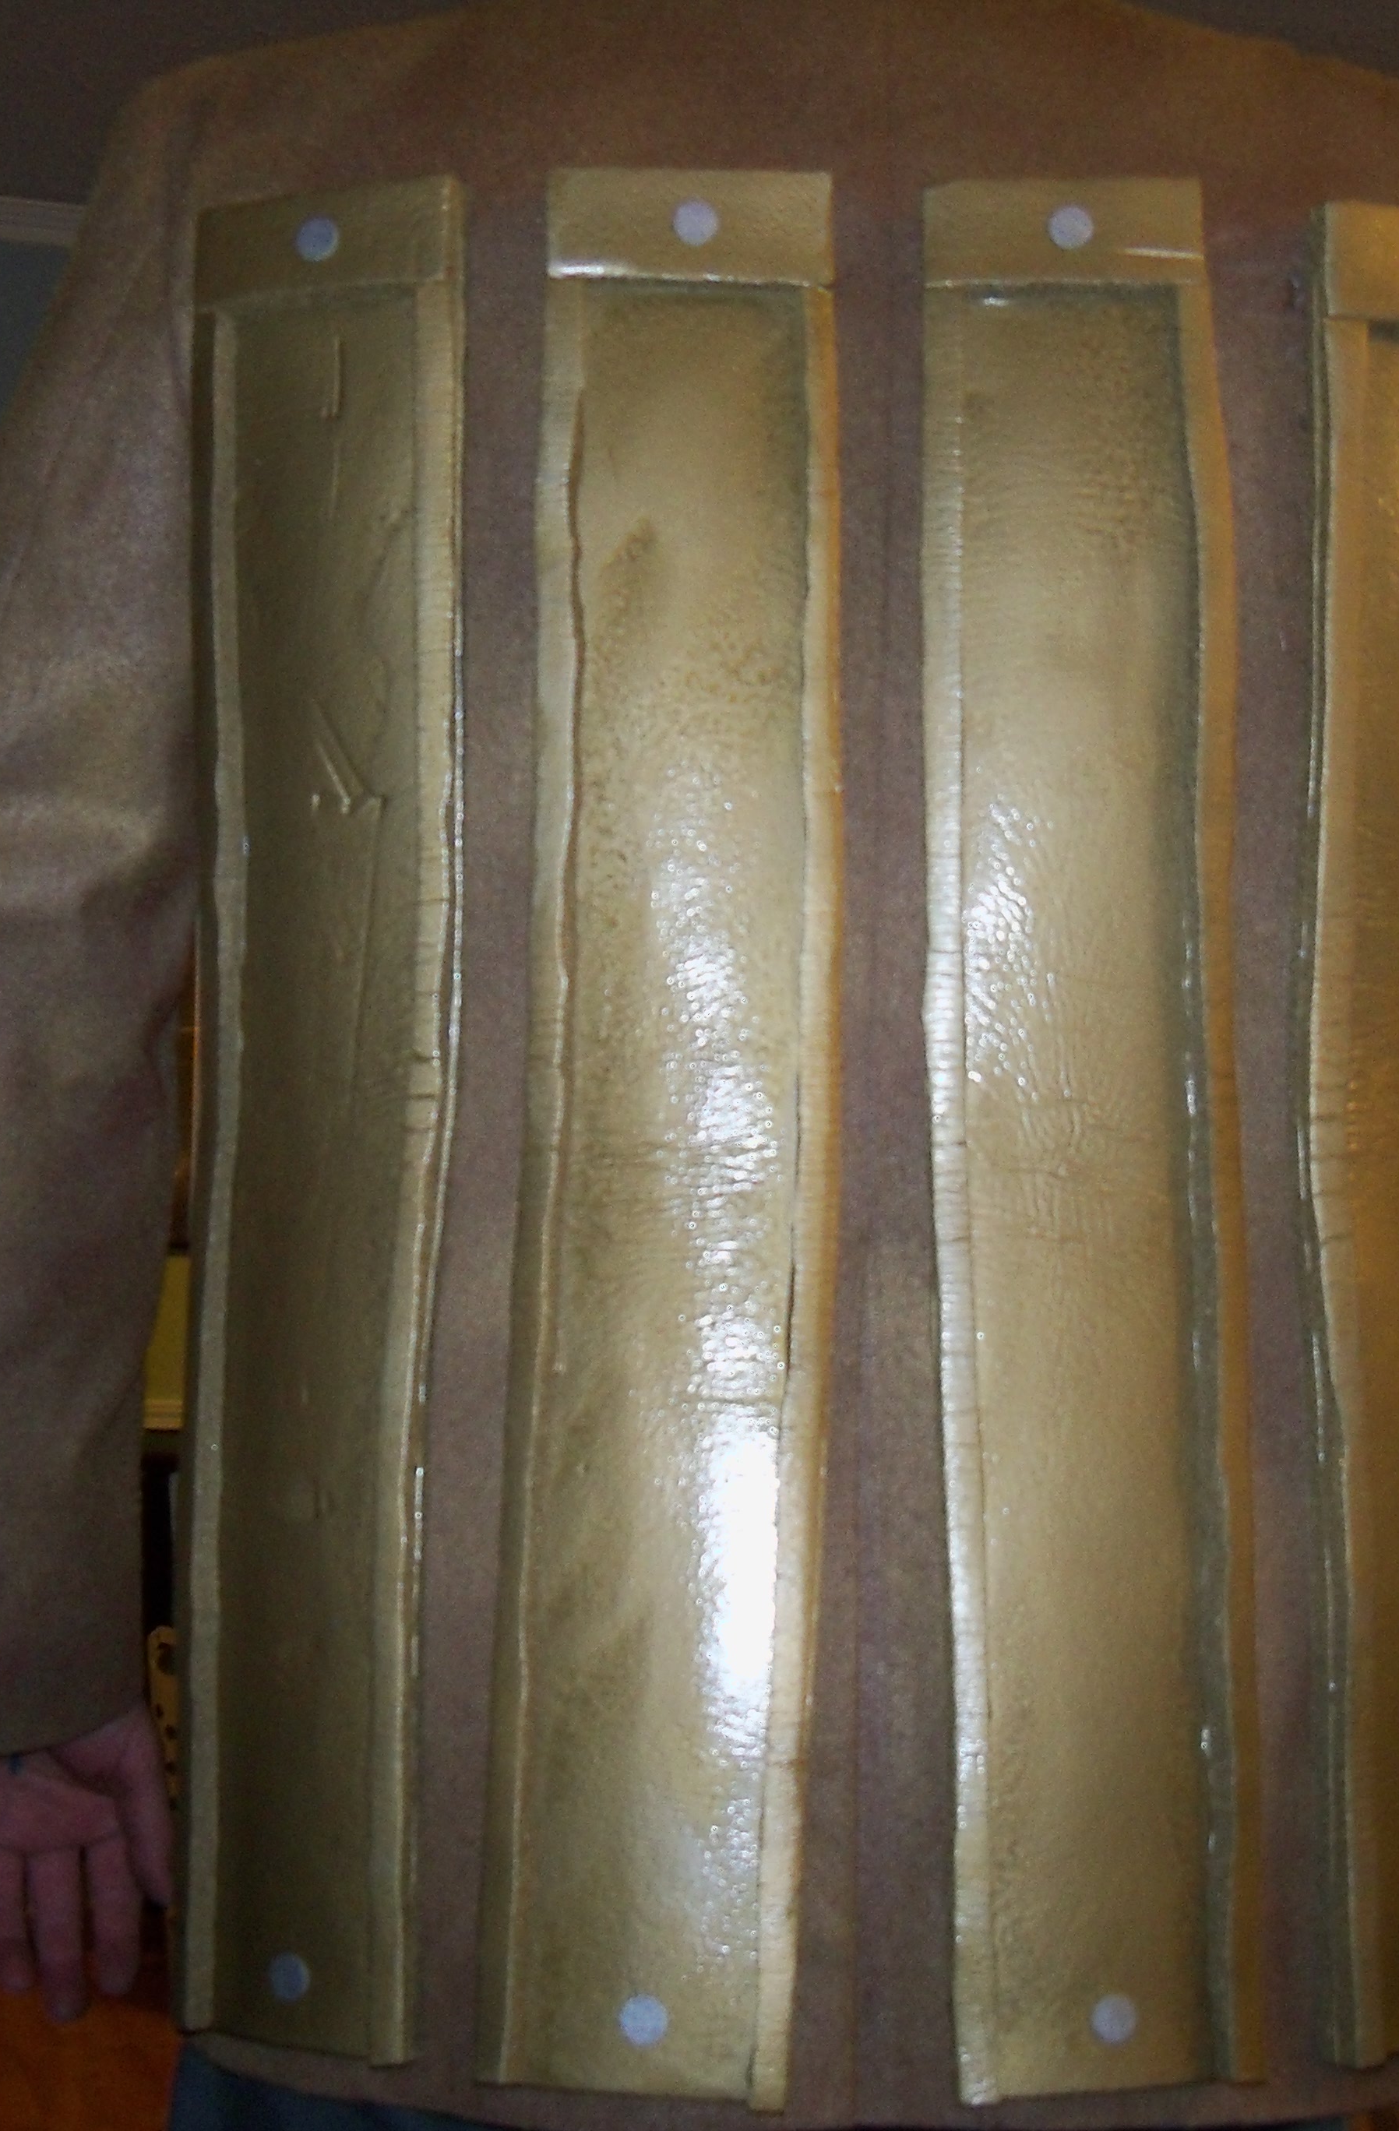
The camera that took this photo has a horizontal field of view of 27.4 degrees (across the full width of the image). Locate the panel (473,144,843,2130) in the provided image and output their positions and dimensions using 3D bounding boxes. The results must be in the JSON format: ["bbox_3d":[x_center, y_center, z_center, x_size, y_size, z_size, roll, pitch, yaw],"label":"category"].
[{"bbox_3d":[-0.010,0.017,1.031,0.112,0.678,0.050,1,-5,5],"label":"panel"}]

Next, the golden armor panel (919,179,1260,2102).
[{"bbox_3d":[0.134,0.018,1.031,0.112,0.673,0.050,0,-5,-5],"label":"golden armor panel"}]

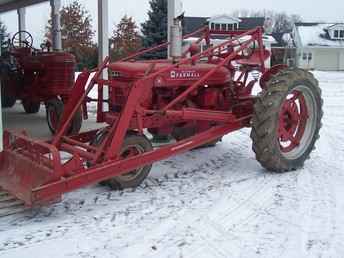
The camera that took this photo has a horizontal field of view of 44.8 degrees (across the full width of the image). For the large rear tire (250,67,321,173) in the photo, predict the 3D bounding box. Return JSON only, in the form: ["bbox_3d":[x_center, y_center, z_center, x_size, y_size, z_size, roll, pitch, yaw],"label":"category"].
[{"bbox_3d":[1.618,-0.111,5.782,1.455,1.455,0.320,-9,13,-41],"label":"large rear tire"}]

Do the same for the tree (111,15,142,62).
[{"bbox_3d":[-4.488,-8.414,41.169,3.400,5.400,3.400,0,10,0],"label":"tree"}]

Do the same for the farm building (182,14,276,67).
[{"bbox_3d":[5.519,-9.734,47.017,11.200,6.100,9.000,0,10,0],"label":"farm building"}]

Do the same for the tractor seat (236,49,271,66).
[{"bbox_3d":[1.293,-1.130,6.598,0.430,0.270,0.480,-9,13,-41],"label":"tractor seat"}]

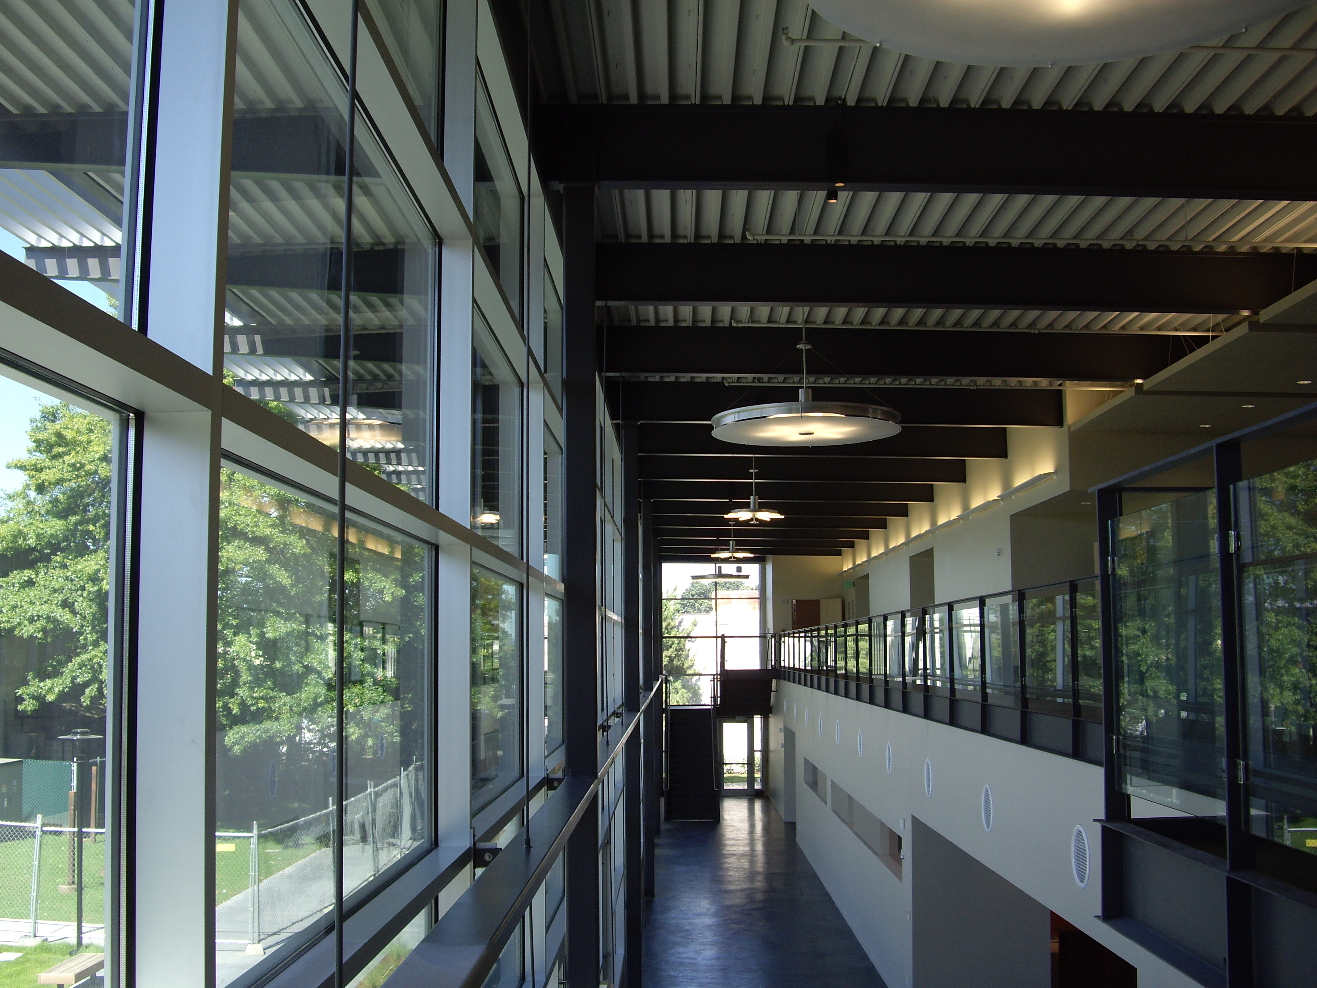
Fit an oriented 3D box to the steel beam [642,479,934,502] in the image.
[{"bbox_3d":[2.559,-0.127,28.802,5.813,0.528,0.185,1,-6,1],"label":"steel beam"}]

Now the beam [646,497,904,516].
[{"bbox_3d":[2.611,0.227,32.043,5.813,0.528,0.185,1,-6,1],"label":"beam"}]

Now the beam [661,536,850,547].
[{"bbox_3d":[2.764,1.286,41.764,5.813,0.528,0.185,1,-6,1],"label":"beam"}]

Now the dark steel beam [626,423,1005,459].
[{"bbox_3d":[2.456,-0.832,22.322,5.813,0.528,0.185,1,-6,1],"label":"dark steel beam"}]

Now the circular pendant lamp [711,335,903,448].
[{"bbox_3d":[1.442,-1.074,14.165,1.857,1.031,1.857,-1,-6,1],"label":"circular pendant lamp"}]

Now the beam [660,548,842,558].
[{"bbox_3d":[2.815,1.640,45.004,5.813,0.528,0.185,1,-6,1],"label":"beam"}]

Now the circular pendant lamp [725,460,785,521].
[{"bbox_3d":[1.594,-0.048,23.889,1.003,1.018,1.003,-1,-6,1],"label":"circular pendant lamp"}]

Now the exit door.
[{"bbox_3d":[2.688,8.556,47.059,1.396,2.542,0.120,-1,-6,1],"label":"exit door"}]

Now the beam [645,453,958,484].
[{"bbox_3d":[2.508,-0.480,25.562,5.813,0.528,0.185,1,-6,1],"label":"beam"}]

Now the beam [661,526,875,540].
[{"bbox_3d":[2.713,0.933,38.523,5.813,0.528,0.185,1,-6,1],"label":"beam"}]

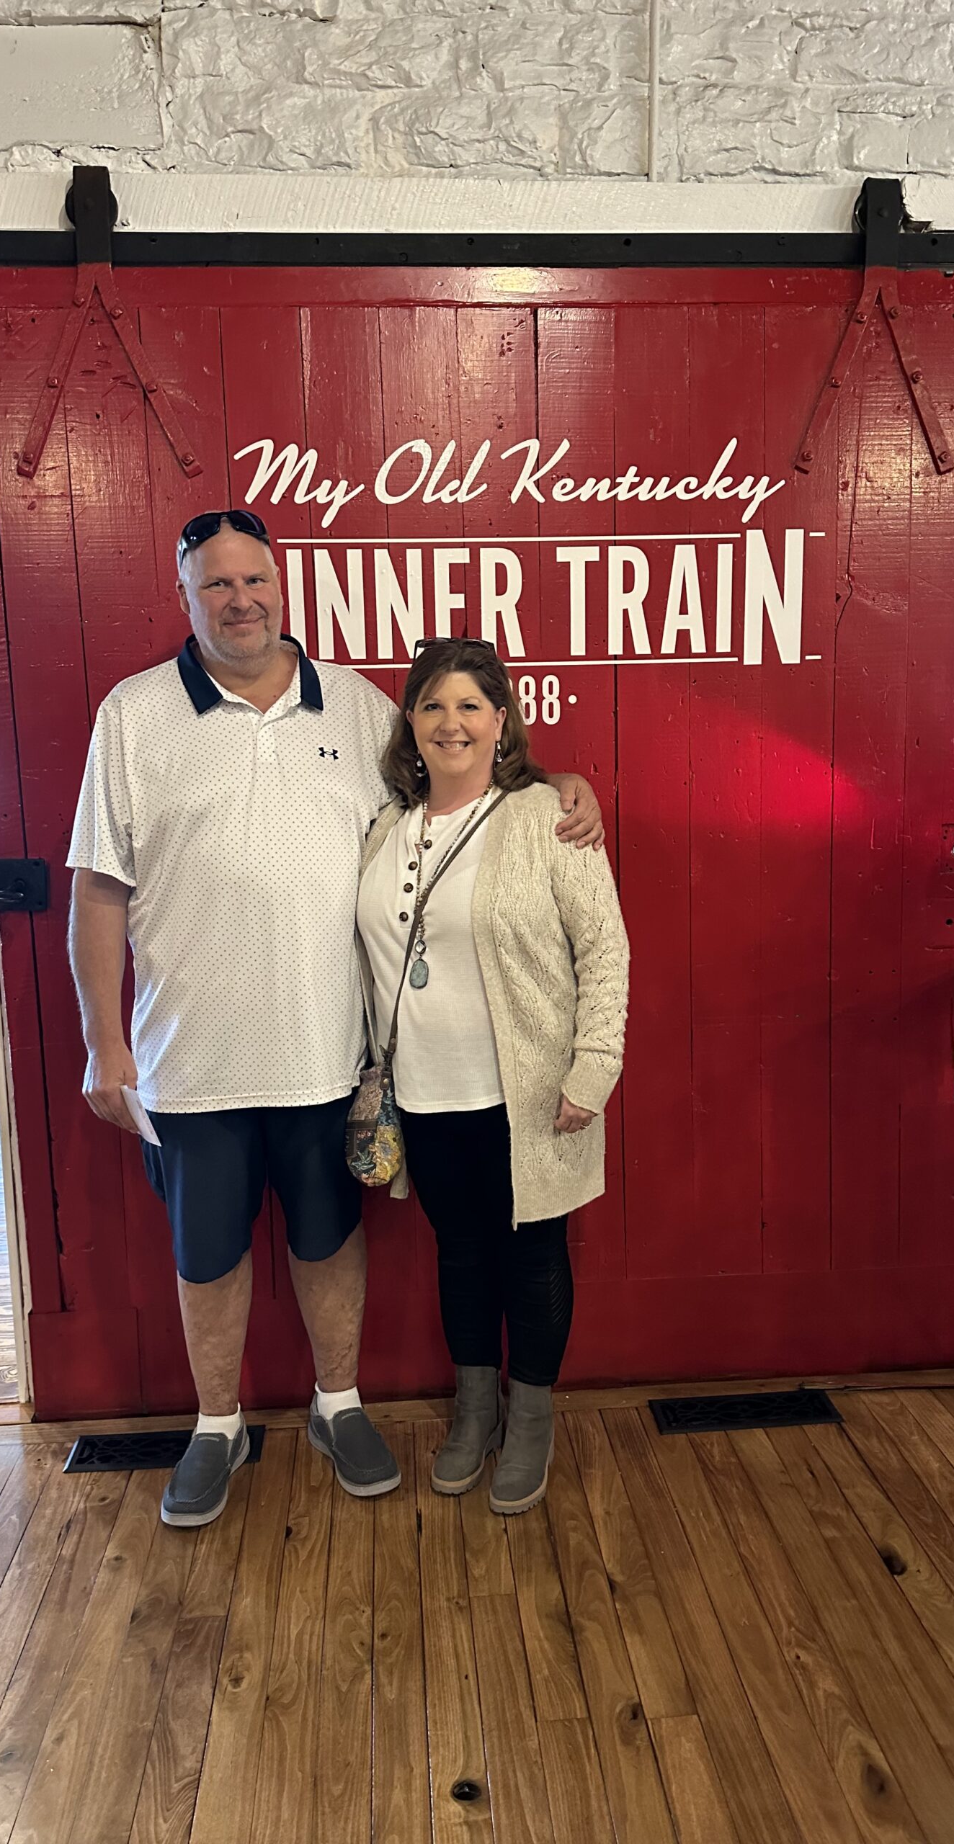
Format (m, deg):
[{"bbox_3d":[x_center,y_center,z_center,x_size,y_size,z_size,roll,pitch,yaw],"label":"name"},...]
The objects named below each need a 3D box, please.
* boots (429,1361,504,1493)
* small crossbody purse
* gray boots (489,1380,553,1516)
[{"bbox_3d":[-0.007,0.986,2.558,0.100,0.215,0.250,1,9,19],"label":"boots"},{"bbox_3d":[-0.086,0.117,2.342,0.280,0.700,0.220,1,9,14],"label":"small crossbody purse"},{"bbox_3d":[0.099,0.989,2.516,0.100,0.215,0.260,0,9,10],"label":"gray boots"}]

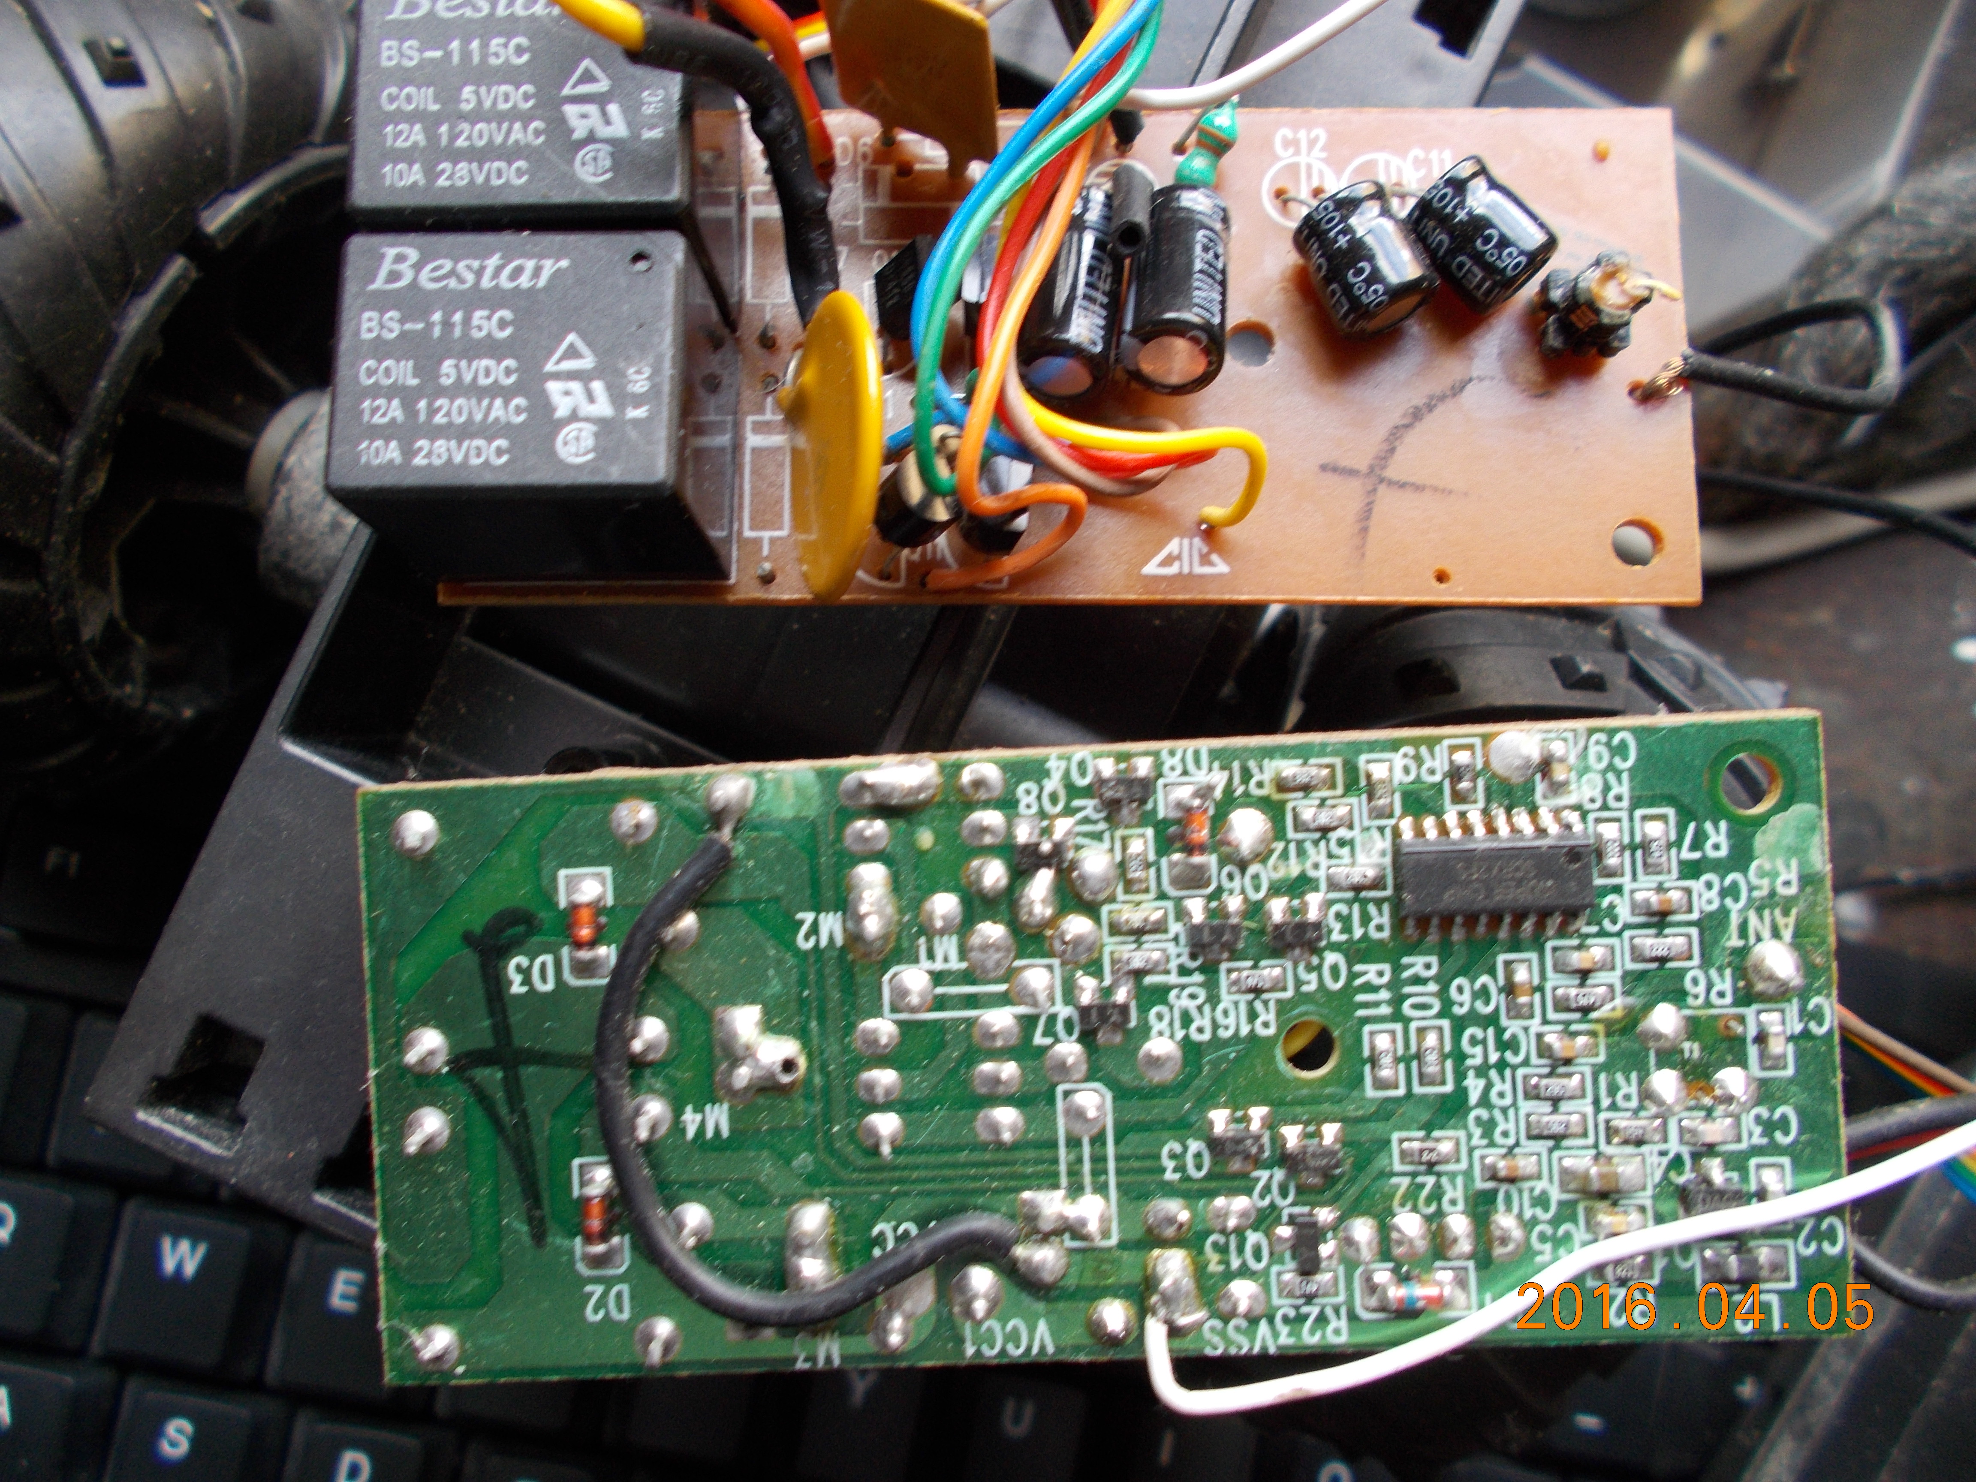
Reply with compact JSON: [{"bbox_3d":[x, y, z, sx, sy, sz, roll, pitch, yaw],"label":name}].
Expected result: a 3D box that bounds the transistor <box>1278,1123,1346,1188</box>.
[{"bbox_3d":[0.017,0.022,0.078,0.003,0.001,0.003,-3,90,2],"label":"transistor"}]

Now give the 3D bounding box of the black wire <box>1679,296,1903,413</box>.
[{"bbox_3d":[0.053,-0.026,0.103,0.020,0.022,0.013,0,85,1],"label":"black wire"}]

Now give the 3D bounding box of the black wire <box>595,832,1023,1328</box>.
[{"bbox_3d":[-0.009,0.018,0.077,0.021,0.004,0.025,-3,90,2],"label":"black wire"}]

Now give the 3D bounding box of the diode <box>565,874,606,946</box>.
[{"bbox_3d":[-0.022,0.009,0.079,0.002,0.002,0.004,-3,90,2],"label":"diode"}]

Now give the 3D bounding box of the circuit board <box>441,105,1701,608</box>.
[{"bbox_3d":[0.005,-0.025,0.095,0.078,0.002,0.032,0,82,1],"label":"circuit board"}]

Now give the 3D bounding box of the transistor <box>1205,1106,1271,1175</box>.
[{"bbox_3d":[0.013,0.021,0.078,0.003,0.001,0.003,-3,90,2],"label":"transistor"}]

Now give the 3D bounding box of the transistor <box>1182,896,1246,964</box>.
[{"bbox_3d":[0.012,0.010,0.078,0.003,0.001,0.003,-3,90,2],"label":"transistor"}]

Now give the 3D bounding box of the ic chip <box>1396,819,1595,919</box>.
[{"bbox_3d":[0.026,0.007,0.077,0.010,0.002,0.006,-3,90,2],"label":"ic chip"}]

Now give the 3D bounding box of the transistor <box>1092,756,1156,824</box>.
[{"bbox_3d":[0.007,0.003,0.078,0.003,0.001,0.003,-3,90,2],"label":"transistor"}]

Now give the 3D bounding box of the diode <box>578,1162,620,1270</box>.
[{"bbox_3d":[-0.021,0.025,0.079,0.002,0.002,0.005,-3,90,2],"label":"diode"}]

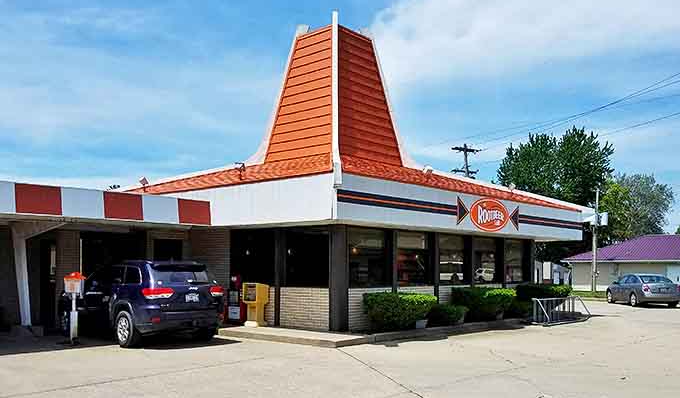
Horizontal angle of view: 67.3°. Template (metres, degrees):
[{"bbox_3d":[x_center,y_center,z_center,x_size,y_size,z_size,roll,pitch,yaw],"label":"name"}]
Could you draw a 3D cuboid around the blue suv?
[{"bbox_3d":[-4.760,2.344,11.919,4.800,1.770,1.980,-7,-11,41],"label":"blue suv"}]

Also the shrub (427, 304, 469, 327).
[{"bbox_3d":[2.752,3.031,13.451,1.100,0.580,0.660,7,-10,-39],"label":"shrub"}]

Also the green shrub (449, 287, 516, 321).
[{"bbox_3d":[4.108,3.003,14.573,2.000,0.950,0.730,7,-10,-39],"label":"green shrub"}]

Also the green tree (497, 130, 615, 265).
[{"bbox_3d":[23.256,0.650,55.459,12.300,17.343,11.500,0,-8,0],"label":"green tree"}]

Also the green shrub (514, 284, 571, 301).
[{"bbox_3d":[6.641,3.274,16.591,2.000,0.980,0.800,7,-10,-39],"label":"green shrub"}]

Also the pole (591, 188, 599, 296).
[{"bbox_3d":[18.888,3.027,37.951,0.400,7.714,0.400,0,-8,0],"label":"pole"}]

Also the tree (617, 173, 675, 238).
[{"bbox_3d":[42.396,3.984,72.156,9.200,15.435,8.800,0,-8,0],"label":"tree"}]

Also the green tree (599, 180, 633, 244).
[{"bbox_3d":[34.186,4.137,64.054,6.000,12.854,6.000,0,-8,0],"label":"green tree"}]

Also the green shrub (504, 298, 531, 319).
[{"bbox_3d":[5.283,3.338,15.507,0.950,0.550,0.620,7,-10,-39],"label":"green shrub"}]

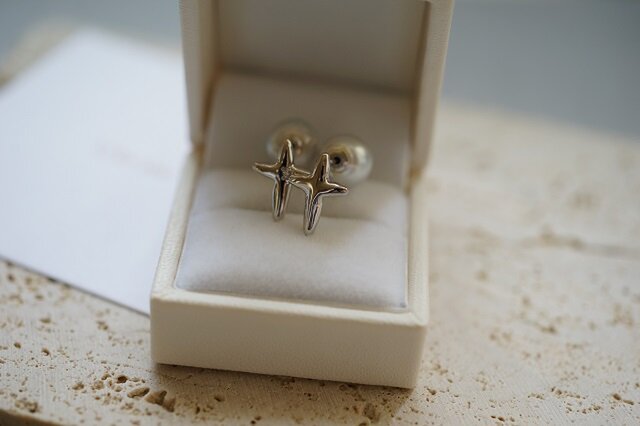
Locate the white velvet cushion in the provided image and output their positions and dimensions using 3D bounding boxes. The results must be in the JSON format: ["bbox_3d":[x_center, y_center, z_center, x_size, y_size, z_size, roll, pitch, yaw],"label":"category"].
[{"bbox_3d":[-0.004,-0.001,0.201,0.048,0.018,0.059,5,45,1],"label":"white velvet cushion"}]

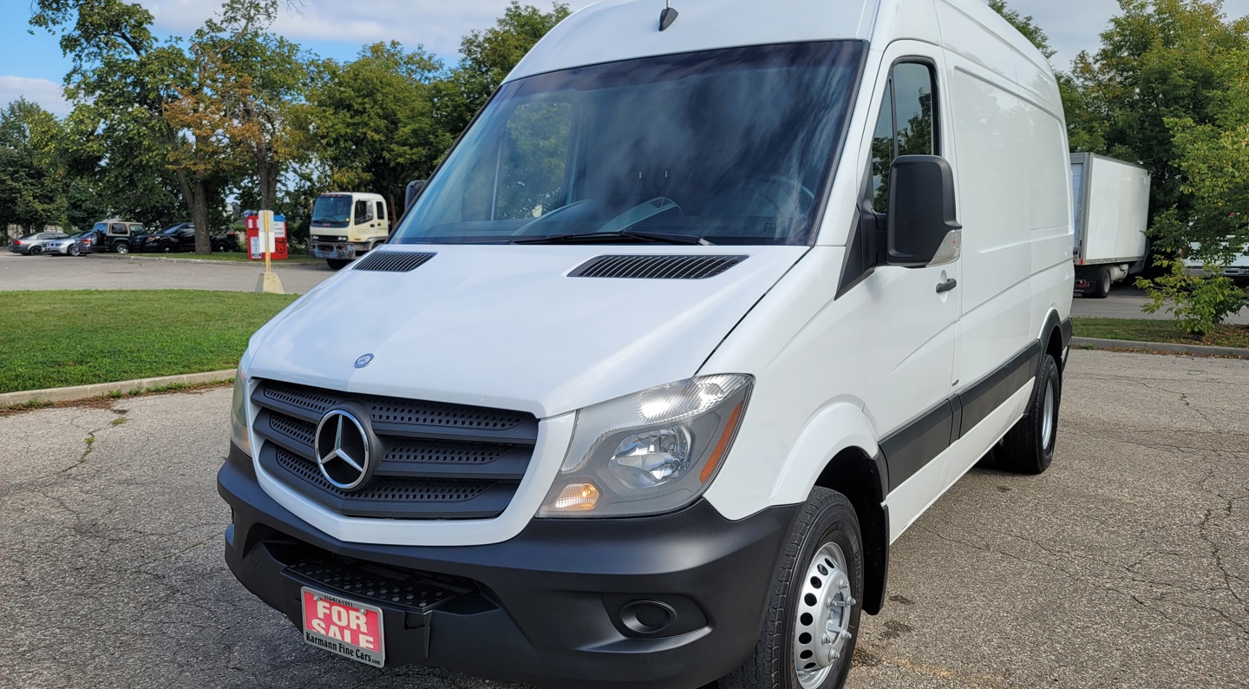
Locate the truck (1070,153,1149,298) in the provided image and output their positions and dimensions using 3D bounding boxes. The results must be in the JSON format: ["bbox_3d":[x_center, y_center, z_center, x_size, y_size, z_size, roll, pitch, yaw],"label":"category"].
[{"bbox_3d":[13.047,-3.329,25.863,2.480,3.580,9.300,6,10,39],"label":"truck"}]

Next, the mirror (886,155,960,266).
[{"bbox_3d":[0.916,-0.408,2.766,0.220,0.345,0.165,4,8,33],"label":"mirror"}]

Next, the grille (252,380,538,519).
[{"bbox_3d":[-0.683,0.280,2.359,1.090,0.335,0.160,4,4,33],"label":"grille"}]

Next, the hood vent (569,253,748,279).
[{"bbox_3d":[0.095,-0.219,2.587,0.487,0.030,0.152,2,32,19],"label":"hood vent"}]

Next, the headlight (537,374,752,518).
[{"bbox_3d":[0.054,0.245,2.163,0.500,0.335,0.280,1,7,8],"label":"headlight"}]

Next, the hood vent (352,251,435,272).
[{"bbox_3d":[-0.793,-0.278,3.085,0.145,0.035,0.470,-33,26,-35],"label":"hood vent"}]

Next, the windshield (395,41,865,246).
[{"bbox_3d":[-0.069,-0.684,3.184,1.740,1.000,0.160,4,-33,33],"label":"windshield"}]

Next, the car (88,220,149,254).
[{"bbox_3d":[-26.480,-5.720,48.850,1.690,1.800,3.900,4,8,33],"label":"car"}]

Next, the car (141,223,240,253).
[{"bbox_3d":[-23.370,-5.610,48.400,2.000,1.770,5.000,6,10,42],"label":"car"}]

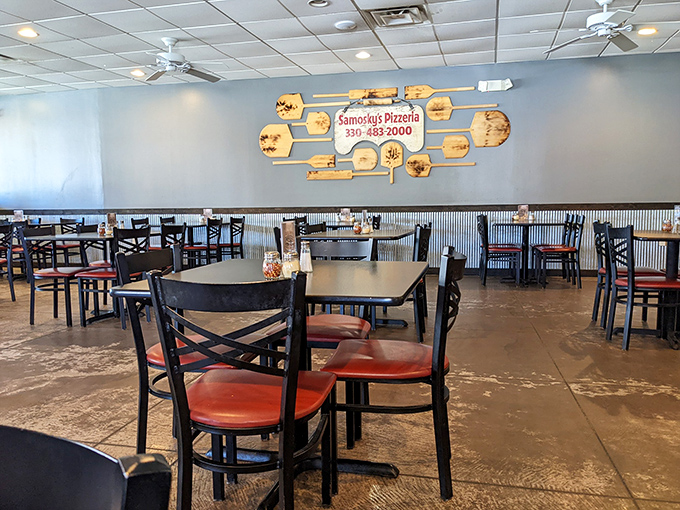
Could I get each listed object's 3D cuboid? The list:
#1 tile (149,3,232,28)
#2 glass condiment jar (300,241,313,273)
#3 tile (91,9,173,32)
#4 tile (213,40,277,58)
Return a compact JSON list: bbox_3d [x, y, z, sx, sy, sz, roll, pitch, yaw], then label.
[{"bbox_3d":[-1.358,-2.223,4.907,0.600,0.020,0.600,1,6,14],"label":"tile"},{"bbox_3d":[-0.126,0.007,1.984,0.045,0.113,0.045,-1,6,0],"label":"glass condiment jar"},{"bbox_3d":[-1.942,-2.218,5.042,0.603,0.020,0.603,1,7,14],"label":"tile"},{"bbox_3d":[-1.085,-2.396,6.180,0.600,0.020,0.600,1,6,15],"label":"tile"}]

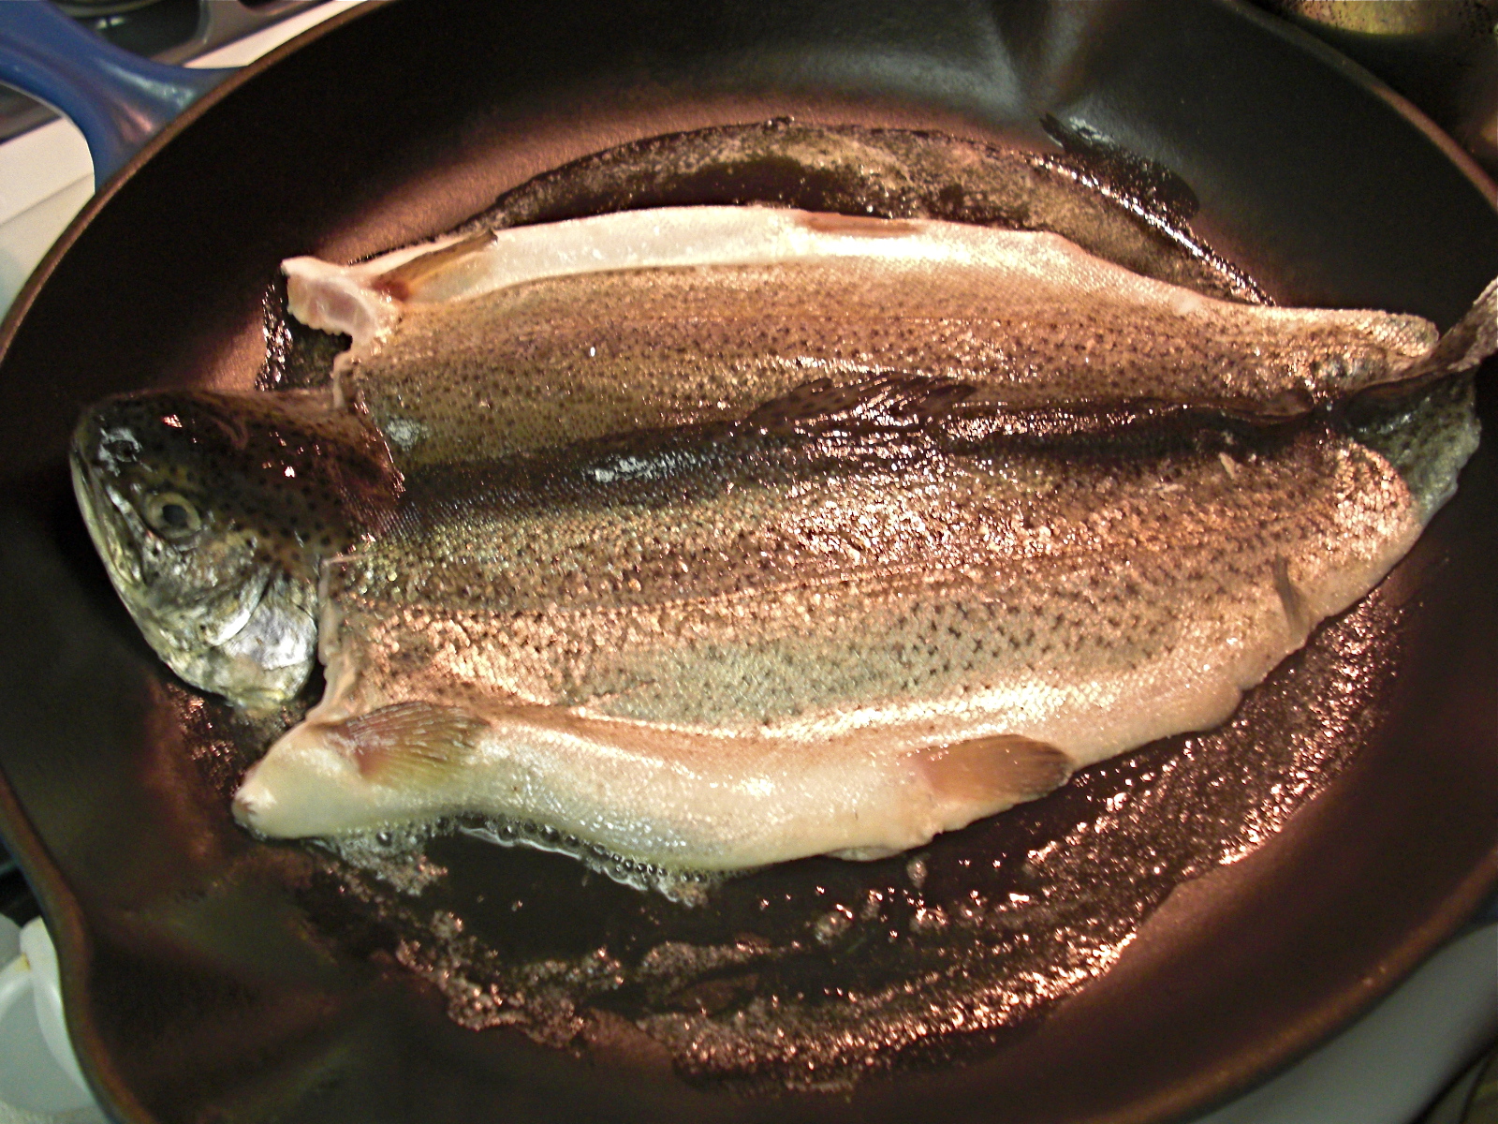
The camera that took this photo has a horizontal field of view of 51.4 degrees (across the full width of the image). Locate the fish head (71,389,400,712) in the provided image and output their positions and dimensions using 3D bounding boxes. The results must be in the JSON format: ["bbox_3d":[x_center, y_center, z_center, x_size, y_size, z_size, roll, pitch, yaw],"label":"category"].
[{"bbox_3d":[-0.097,-0.005,0.296,0.063,0.041,0.052,10,53,10],"label":"fish head"}]

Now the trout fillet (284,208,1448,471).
[{"bbox_3d":[0.018,-0.056,0.341,0.245,0.024,0.083,-1,52,2],"label":"trout fillet"}]

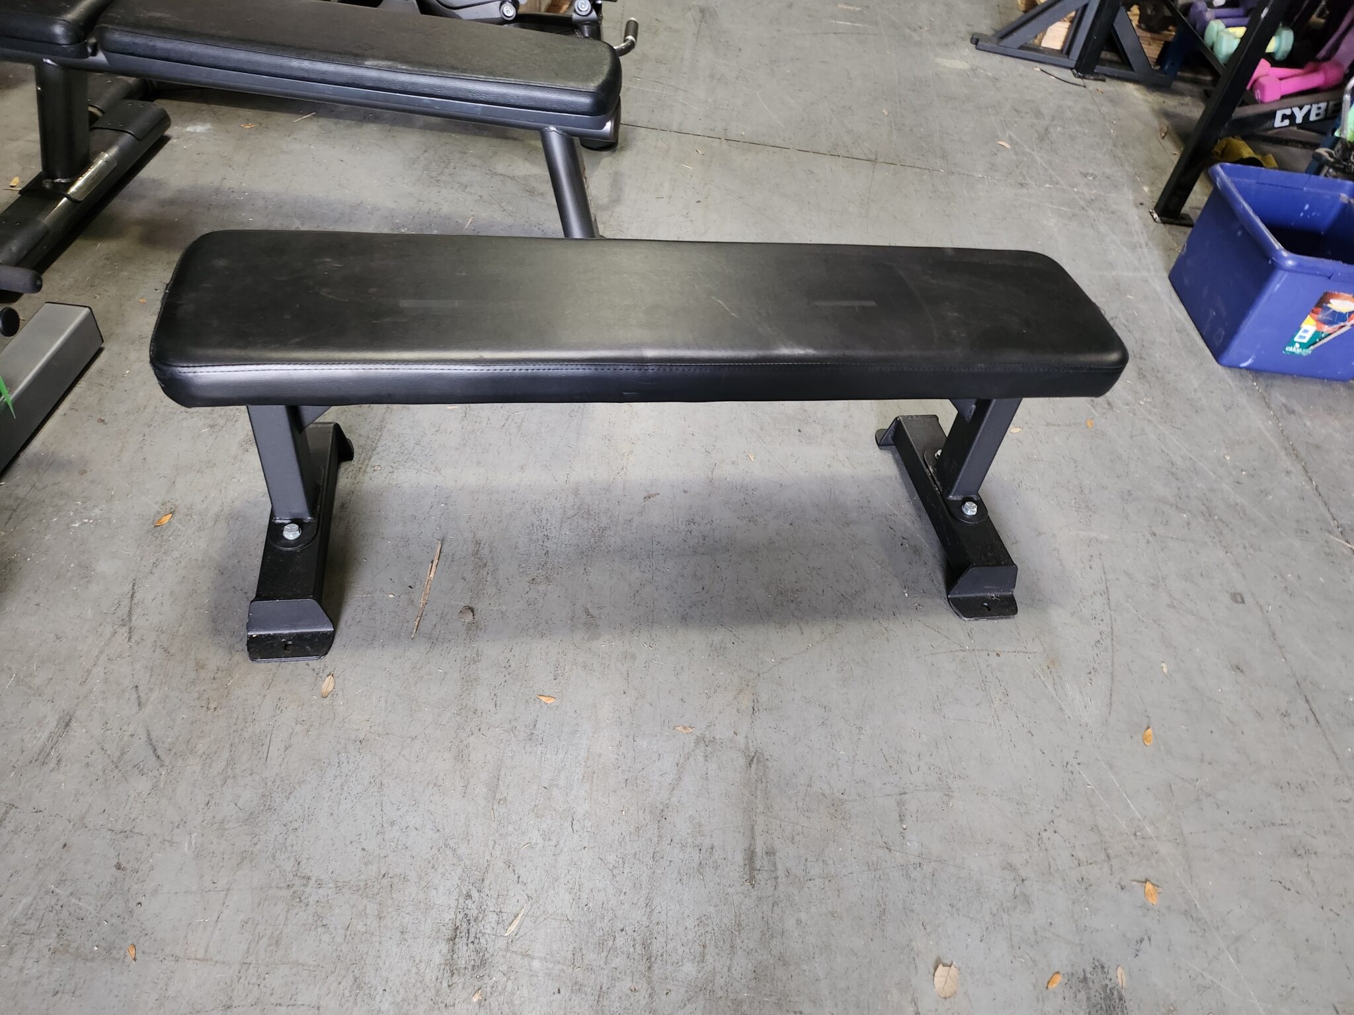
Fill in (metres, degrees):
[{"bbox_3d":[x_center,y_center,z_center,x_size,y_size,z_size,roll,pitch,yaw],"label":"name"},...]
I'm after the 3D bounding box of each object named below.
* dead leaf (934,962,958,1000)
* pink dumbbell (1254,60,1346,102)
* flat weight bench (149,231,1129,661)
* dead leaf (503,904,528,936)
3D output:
[{"bbox_3d":[0.310,0.544,1.081,0.028,0.010,0.041,18,45,9],"label":"dead leaf"},{"bbox_3d":[1.723,-1.181,2.600,0.197,0.071,0.071,-11,44,12],"label":"pink dumbbell"},{"bbox_3d":[-0.027,-0.124,1.381,1.215,0.443,0.453,-2,46,-11],"label":"flat weight bench"},{"bbox_3d":[-0.184,0.470,1.071,0.011,0.009,0.046,26,47,16],"label":"dead leaf"}]

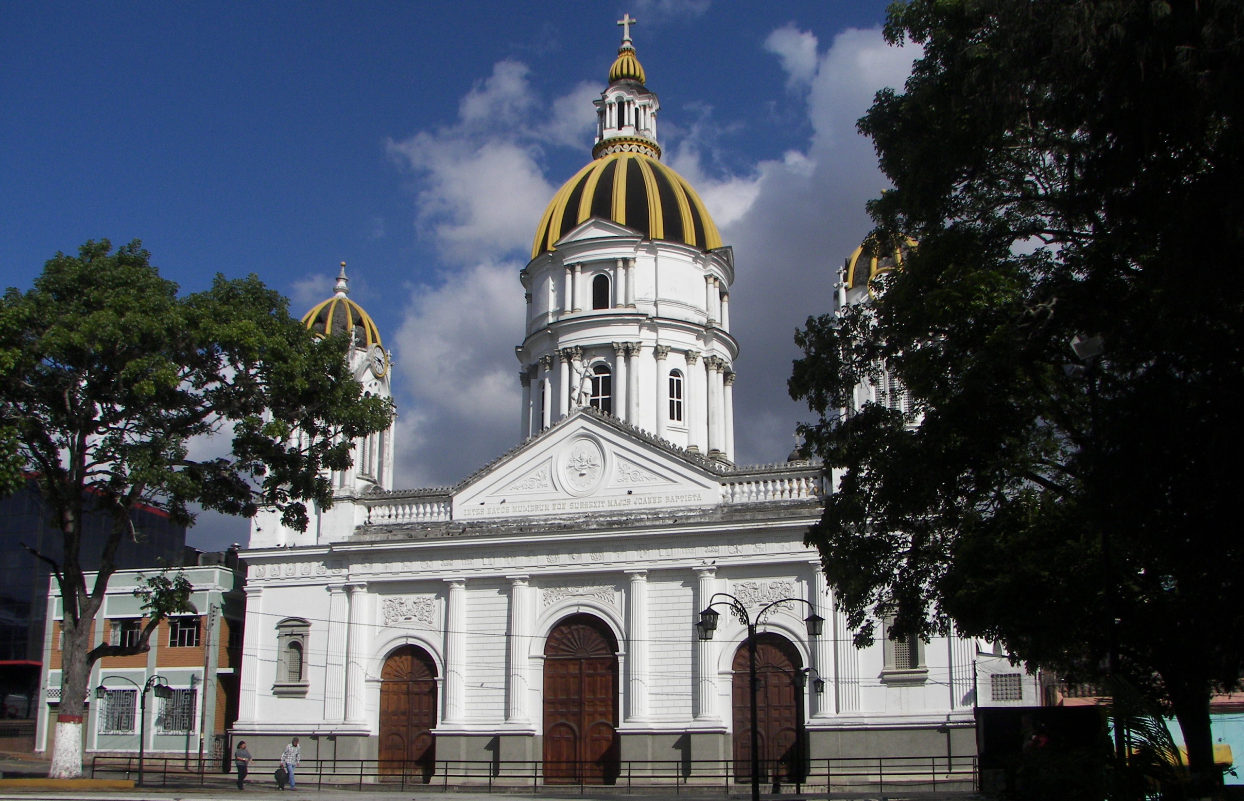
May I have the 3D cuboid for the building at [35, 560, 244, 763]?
[{"bbox_3d":[-20.078,12.509,59.425,9.000,8.250,8.500,-5,-17,17],"label":"building"}]

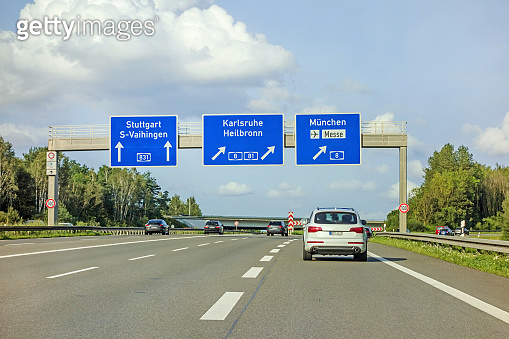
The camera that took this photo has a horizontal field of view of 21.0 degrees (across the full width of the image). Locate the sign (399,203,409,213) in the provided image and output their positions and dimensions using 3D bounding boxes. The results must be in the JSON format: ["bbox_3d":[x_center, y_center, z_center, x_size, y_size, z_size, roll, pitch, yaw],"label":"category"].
[{"bbox_3d":[11.069,2.852,101.576,0.750,0.750,0.060,0,-2,4],"label":"sign"}]

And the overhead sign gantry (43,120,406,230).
[{"bbox_3d":[-2.100,0.877,102.620,26.805,8.800,1.300,0,-2,4],"label":"overhead sign gantry"}]

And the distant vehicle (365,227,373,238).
[{"bbox_3d":[12.830,7.420,160.200,1.800,1.460,4.500,-1,-2,10],"label":"distant vehicle"}]

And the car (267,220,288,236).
[{"bbox_3d":[2.740,6.560,152.300,1.920,1.690,4.700,-1,-2,9],"label":"car"}]

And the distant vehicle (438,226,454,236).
[{"bbox_3d":[34.700,11.350,247.000,1.780,1.480,4.300,-1,-2,20],"label":"distant vehicle"}]

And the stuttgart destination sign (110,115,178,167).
[{"bbox_3d":[-8.210,-2.096,102.240,5.120,3.850,0.150,0,-2,4],"label":"stuttgart destination sign"}]

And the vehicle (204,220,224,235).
[{"bbox_3d":[-4.320,6.365,150.200,1.800,1.470,4.450,0,-2,4],"label":"vehicle"}]

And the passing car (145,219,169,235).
[{"bbox_3d":[-9.690,5.900,139.400,1.930,1.500,4.850,0,-2,4],"label":"passing car"}]

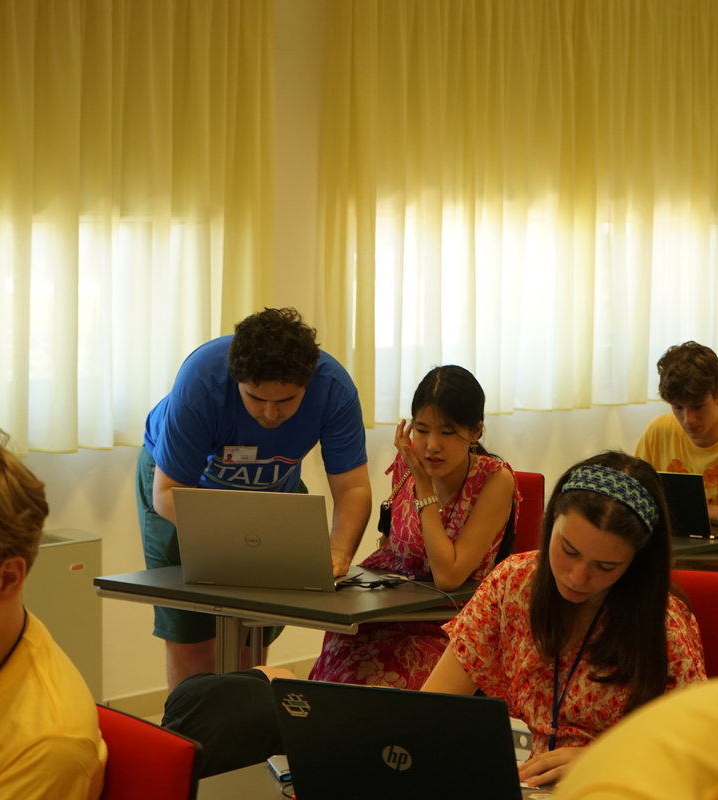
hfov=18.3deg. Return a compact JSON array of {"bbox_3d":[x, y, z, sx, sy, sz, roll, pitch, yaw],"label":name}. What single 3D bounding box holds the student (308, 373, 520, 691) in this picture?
[{"bbox_3d":[0.165,0.519,5.197,0.460,1.210,0.740,3,5,40],"label":"student"}]

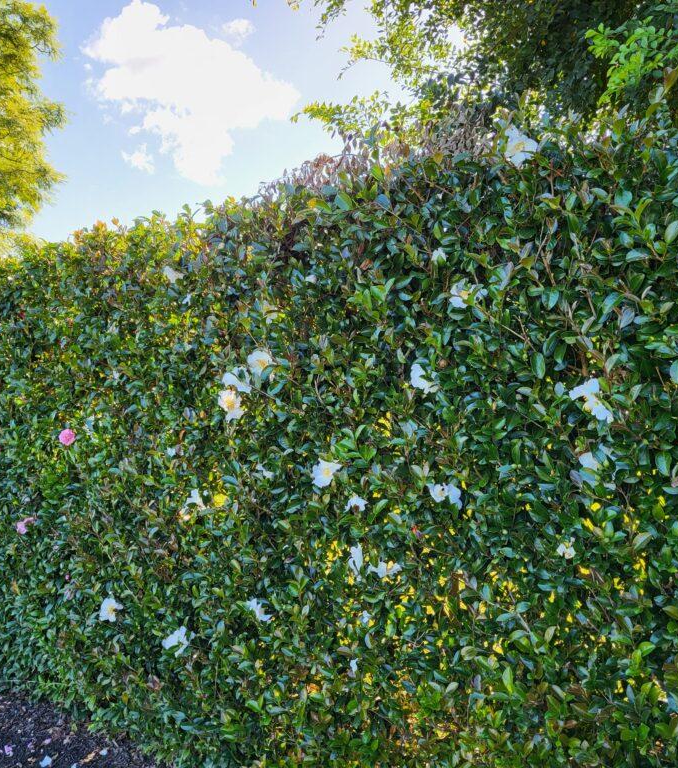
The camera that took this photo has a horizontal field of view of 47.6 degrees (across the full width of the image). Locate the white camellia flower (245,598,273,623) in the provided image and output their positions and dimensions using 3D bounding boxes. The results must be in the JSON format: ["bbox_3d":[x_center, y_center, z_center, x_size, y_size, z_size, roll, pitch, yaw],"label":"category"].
[{"bbox_3d":[-0.231,0.649,2.204,0.070,0.066,0.045,0,-15,-18],"label":"white camellia flower"}]

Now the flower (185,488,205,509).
[{"bbox_3d":[-0.500,0.399,2.682,0.075,0.075,0.050,0,0,14],"label":"flower"}]

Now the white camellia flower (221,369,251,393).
[{"bbox_3d":[-0.301,-0.010,2.262,0.078,0.066,0.045,0,0,18],"label":"white camellia flower"}]

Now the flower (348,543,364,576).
[{"bbox_3d":[0.042,0.451,1.978,0.045,0.077,0.070,0,0,-35],"label":"flower"}]

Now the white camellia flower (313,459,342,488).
[{"bbox_3d":[-0.030,0.237,2.038,0.075,0.075,0.040,0,0,7],"label":"white camellia flower"}]

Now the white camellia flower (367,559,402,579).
[{"bbox_3d":[0.129,0.522,2.178,0.095,0.065,0.065,0,0,21],"label":"white camellia flower"}]

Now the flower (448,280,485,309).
[{"bbox_3d":[0.293,-0.206,1.770,0.085,0.067,0.045,0,-6,9],"label":"flower"}]

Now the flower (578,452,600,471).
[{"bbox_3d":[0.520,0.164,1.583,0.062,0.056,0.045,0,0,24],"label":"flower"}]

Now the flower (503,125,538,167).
[{"bbox_3d":[0.471,-0.619,1.995,0.090,0.100,0.050,0,0,23],"label":"flower"}]

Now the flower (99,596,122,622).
[{"bbox_3d":[-0.889,0.878,2.994,0.080,0.090,0.045,0,0,-9],"label":"flower"}]

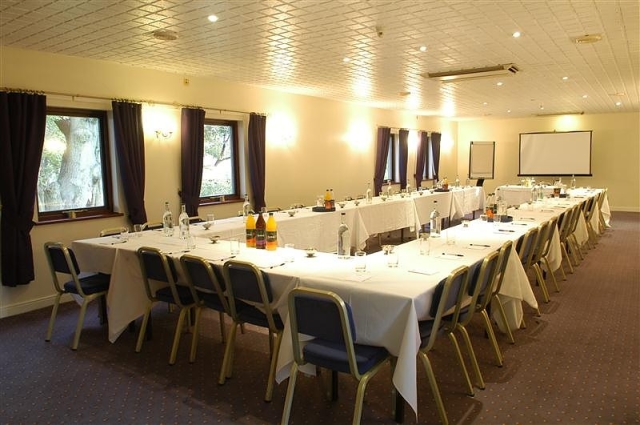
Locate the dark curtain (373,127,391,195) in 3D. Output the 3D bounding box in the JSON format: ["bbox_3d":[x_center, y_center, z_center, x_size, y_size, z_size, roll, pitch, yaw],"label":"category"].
[{"bbox_3d":[1.364,-1.031,9.821,0.140,1.700,0.500,4,8,37],"label":"dark curtain"}]

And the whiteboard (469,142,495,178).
[{"bbox_3d":[4.673,-1.502,12.821,0.700,1.050,0.050,2,7,27],"label":"whiteboard"}]

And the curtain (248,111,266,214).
[{"bbox_3d":[-0.948,-0.632,6.757,0.120,1.700,0.290,4,8,37],"label":"curtain"}]

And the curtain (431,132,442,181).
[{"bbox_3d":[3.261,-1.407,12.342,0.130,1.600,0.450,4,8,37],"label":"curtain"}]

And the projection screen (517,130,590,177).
[{"bbox_3d":[6.362,-1.586,11.991,1.830,1.180,0.060,4,8,37],"label":"projection screen"}]

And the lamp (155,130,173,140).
[{"bbox_3d":[-1.921,-0.959,5.432,0.140,0.150,0.240,4,8,37],"label":"lamp"}]

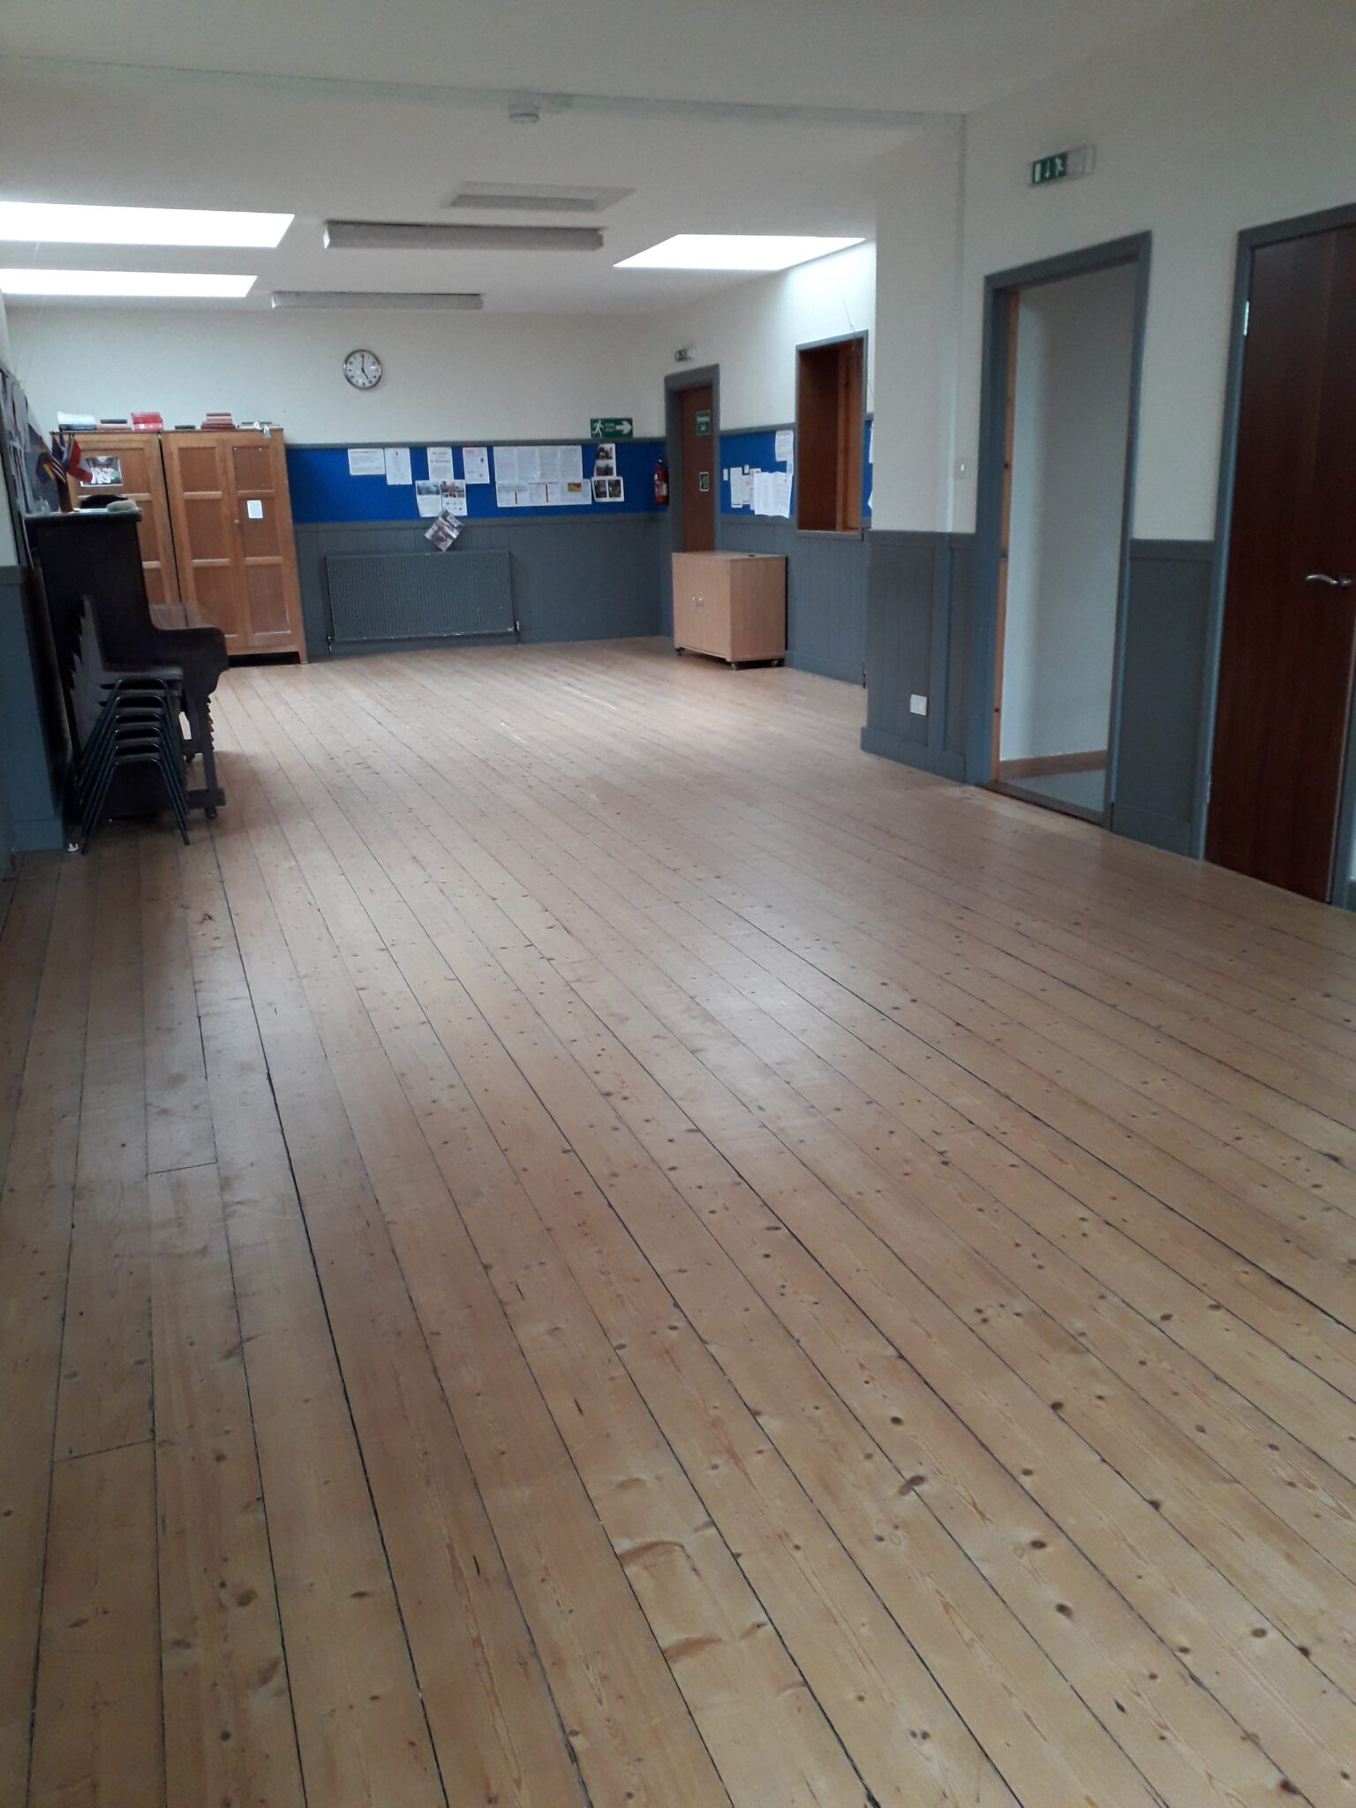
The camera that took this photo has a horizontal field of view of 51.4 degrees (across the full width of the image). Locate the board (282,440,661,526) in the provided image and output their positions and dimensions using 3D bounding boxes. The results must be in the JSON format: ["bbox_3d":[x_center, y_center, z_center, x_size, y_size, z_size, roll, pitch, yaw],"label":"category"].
[{"bbox_3d":[-1.687,-3.701,12.332,3.300,0.630,0.030,-6,17,-15],"label":"board"}]

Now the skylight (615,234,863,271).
[{"bbox_3d":[0.370,-4.237,9.184,1.230,0.060,1.310,-7,17,-18],"label":"skylight"}]

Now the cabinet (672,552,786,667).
[{"bbox_3d":[0.392,-2.311,11.053,0.442,0.815,1.213,-8,17,-19],"label":"cabinet"}]

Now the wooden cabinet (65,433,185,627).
[{"bbox_3d":[-4.462,-2.815,11.384,0.784,1.859,0.509,-6,17,-15],"label":"wooden cabinet"}]

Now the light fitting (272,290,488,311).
[{"bbox_3d":[-2.245,-4.526,10.600,1.528,0.094,0.188,-7,17,-17],"label":"light fitting"}]

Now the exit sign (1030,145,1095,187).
[{"bbox_3d":[1.432,-2.737,5.249,0.050,0.095,0.350,-8,17,-19],"label":"exit sign"}]

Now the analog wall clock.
[{"bbox_3d":[-2.634,-4.473,11.809,0.330,0.330,0.045,-6,17,-15],"label":"analog wall clock"}]

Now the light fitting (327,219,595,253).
[{"bbox_3d":[-1.210,-3.798,8.041,1.550,0.094,0.188,-7,17,-17],"label":"light fitting"}]

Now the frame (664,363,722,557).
[{"bbox_3d":[0.205,-3.354,12.049,0.150,2.250,1.260,-8,17,-19],"label":"frame"}]

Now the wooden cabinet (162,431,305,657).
[{"bbox_3d":[-3.626,-2.909,11.615,0.925,1.863,0.509,-6,17,-15],"label":"wooden cabinet"}]

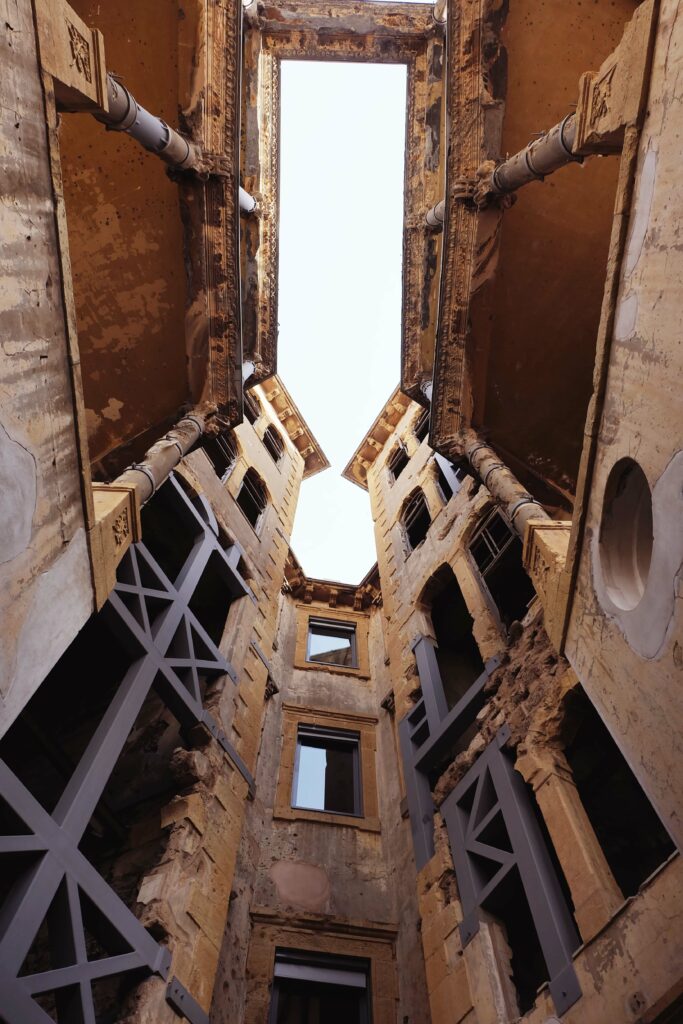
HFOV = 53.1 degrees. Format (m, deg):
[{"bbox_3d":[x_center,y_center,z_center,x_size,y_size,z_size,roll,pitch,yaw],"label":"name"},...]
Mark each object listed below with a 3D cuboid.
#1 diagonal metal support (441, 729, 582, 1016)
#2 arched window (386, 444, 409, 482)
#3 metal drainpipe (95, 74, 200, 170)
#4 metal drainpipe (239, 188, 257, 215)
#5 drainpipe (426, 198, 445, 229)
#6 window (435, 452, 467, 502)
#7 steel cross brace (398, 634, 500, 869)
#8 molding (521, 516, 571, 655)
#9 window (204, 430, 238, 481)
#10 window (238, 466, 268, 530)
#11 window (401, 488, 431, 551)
[{"bbox_3d":[1.458,3.433,6.348,0.250,2.812,1.200,30,-73,-10],"label":"diagonal metal support"},{"bbox_3d":[1.666,-1.456,19.453,0.250,2.760,0.860,30,-73,-10],"label":"arched window"},{"bbox_3d":[-1.330,-2.746,4.955,0.241,2.326,0.241,0,-70,0],"label":"metal drainpipe"},{"bbox_3d":[-1.320,-4.326,9.382,0.225,2.195,0.225,0,-70,0],"label":"metal drainpipe"},{"bbox_3d":[1.346,-4.156,9.529,0.225,2.375,0.225,0,-70,0],"label":"drainpipe"},{"bbox_3d":[2.375,-0.927,14.504,0.250,3.000,0.860,30,-73,-10],"label":"window"},{"bbox_3d":[1.442,2.472,9.146,0.280,3.936,2.072,30,-73,-10],"label":"steel cross brace"},{"bbox_3d":[1.307,0.388,3.866,0.355,0.947,0.426,1,-70,0],"label":"molding"},{"bbox_3d":[-2.551,-1.333,14.470,0.250,2.953,0.830,-27,-73,9],"label":"window"},{"bbox_3d":[-1.964,-0.280,14.752,0.250,2.586,0.830,-27,-73,9],"label":"window"},{"bbox_3d":[1.672,0.135,14.924,0.250,2.760,0.860,30,-73,-10],"label":"window"}]

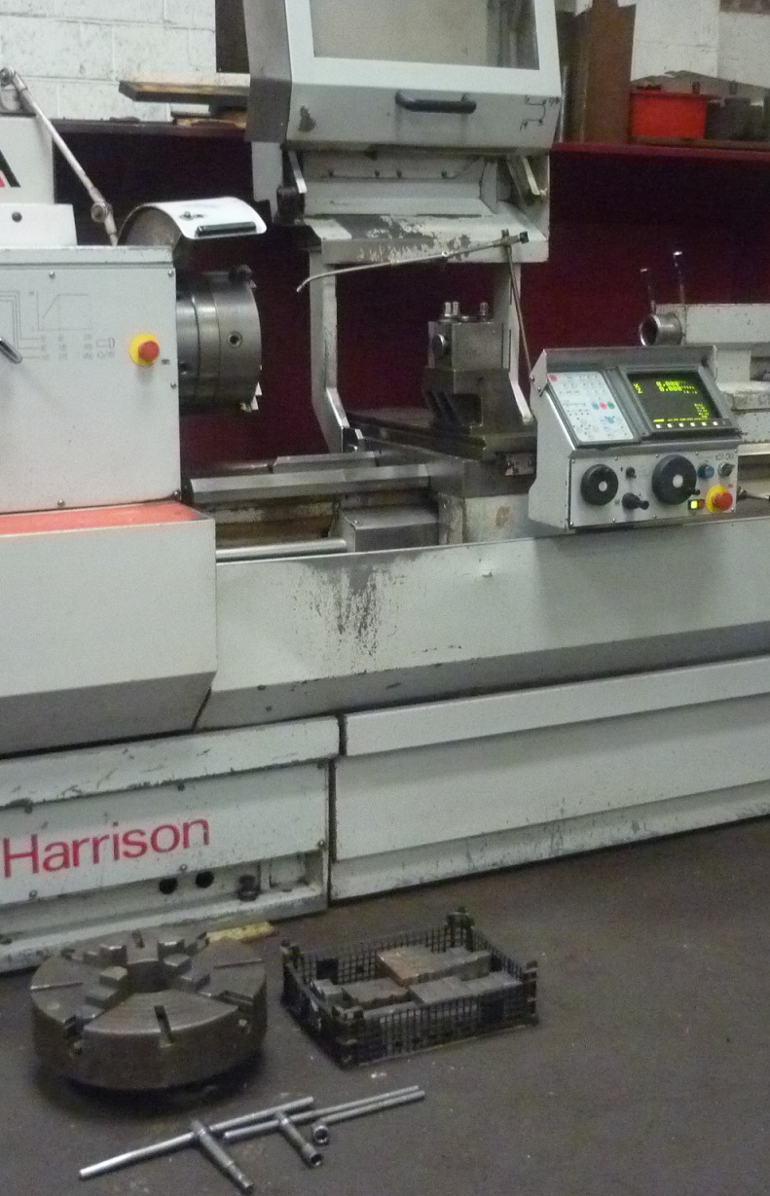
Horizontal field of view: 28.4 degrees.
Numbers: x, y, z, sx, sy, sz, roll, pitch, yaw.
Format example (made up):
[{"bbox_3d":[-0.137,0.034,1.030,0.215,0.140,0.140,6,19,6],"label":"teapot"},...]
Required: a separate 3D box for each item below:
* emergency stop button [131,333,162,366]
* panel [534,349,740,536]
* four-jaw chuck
[{"bbox_3d":[-0.463,-0.485,2.971,0.061,0.061,0.037,-6,14,-26],"label":"emergency stop button"},{"bbox_3d":[0.534,-0.339,3.182,0.428,0.362,0.193,-6,14,-26],"label":"panel"},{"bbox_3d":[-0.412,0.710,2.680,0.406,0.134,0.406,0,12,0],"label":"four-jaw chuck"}]

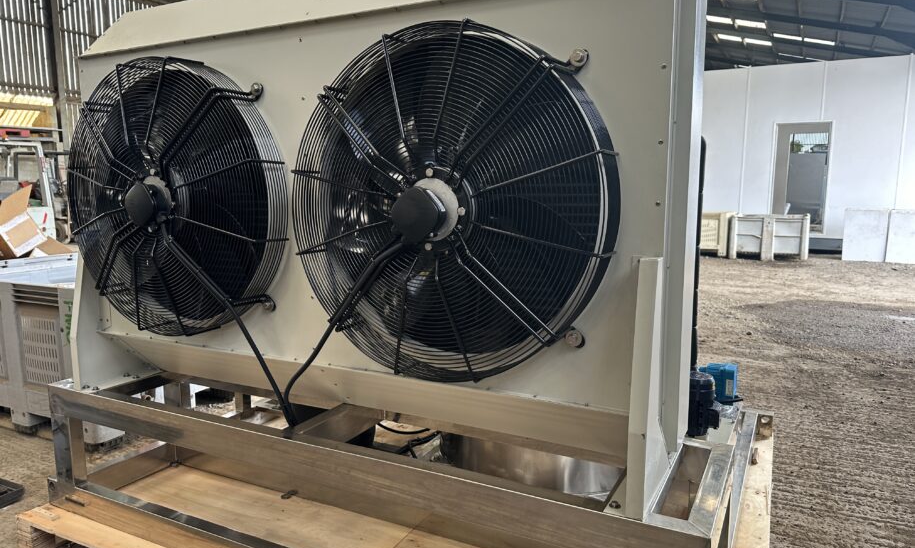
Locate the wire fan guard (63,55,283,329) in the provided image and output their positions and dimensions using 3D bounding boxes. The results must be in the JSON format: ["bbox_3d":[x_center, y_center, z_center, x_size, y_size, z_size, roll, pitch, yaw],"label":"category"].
[{"bbox_3d":[-0.757,-0.190,1.645,0.708,0.708,0.178,4,8,27],"label":"wire fan guard"}]

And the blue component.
[{"bbox_3d":[1.005,0.418,2.439,0.131,0.129,0.131,4,8,27],"label":"blue component"}]

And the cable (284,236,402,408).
[{"bbox_3d":[-0.266,0.140,1.411,0.416,0.458,0.125,4,8,27],"label":"cable"}]

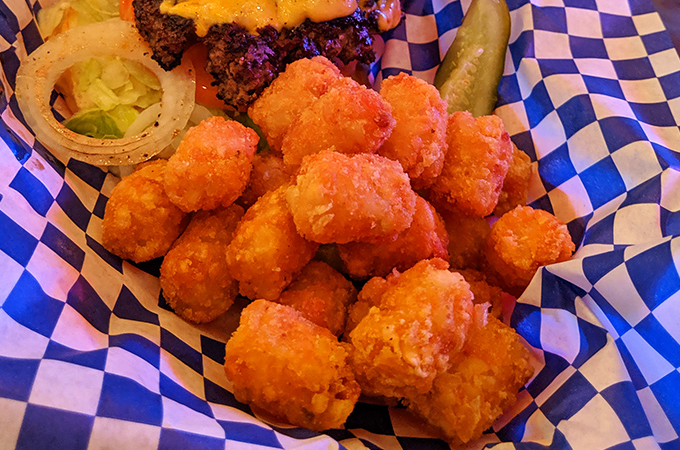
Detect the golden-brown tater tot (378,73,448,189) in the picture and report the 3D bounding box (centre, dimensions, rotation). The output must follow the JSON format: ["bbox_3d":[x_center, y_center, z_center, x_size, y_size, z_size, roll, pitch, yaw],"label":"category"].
[{"bbox_3d":[0.031,-0.040,0.221,0.027,0.027,0.044,-12,78,-10],"label":"golden-brown tater tot"}]

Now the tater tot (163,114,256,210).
[{"bbox_3d":[-0.039,-0.019,0.163,0.022,0.022,0.029,37,73,28],"label":"tater tot"}]

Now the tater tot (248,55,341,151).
[{"bbox_3d":[-0.017,-0.046,0.207,0.039,0.028,0.028,-42,59,-17],"label":"tater tot"}]

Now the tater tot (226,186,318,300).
[{"bbox_3d":[-0.024,0.006,0.186,0.026,0.026,0.039,20,69,17],"label":"tater tot"}]

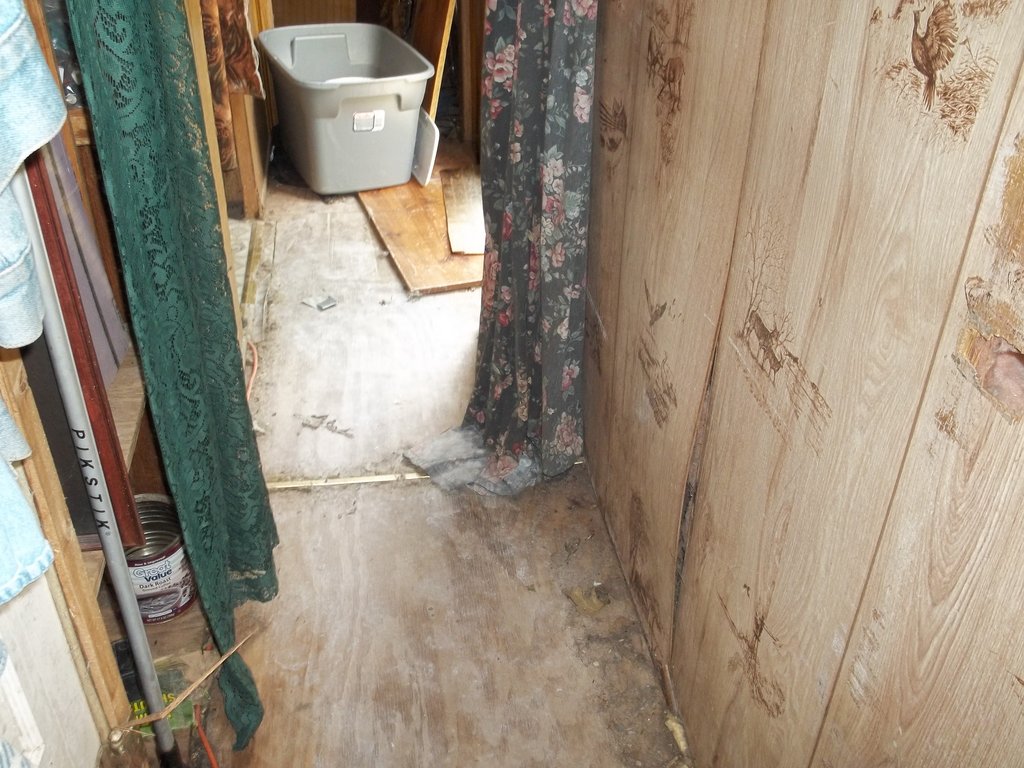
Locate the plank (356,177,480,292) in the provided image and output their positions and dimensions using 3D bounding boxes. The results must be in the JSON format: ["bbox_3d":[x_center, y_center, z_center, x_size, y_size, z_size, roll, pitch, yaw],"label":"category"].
[{"bbox_3d":[-0.270,-0.550,3.483,0.400,0.018,0.887,-9,35,-16],"label":"plank"}]

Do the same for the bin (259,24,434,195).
[{"bbox_3d":[-0.660,-1.091,3.876,0.510,0.440,0.820,-12,35,-19],"label":"bin"}]

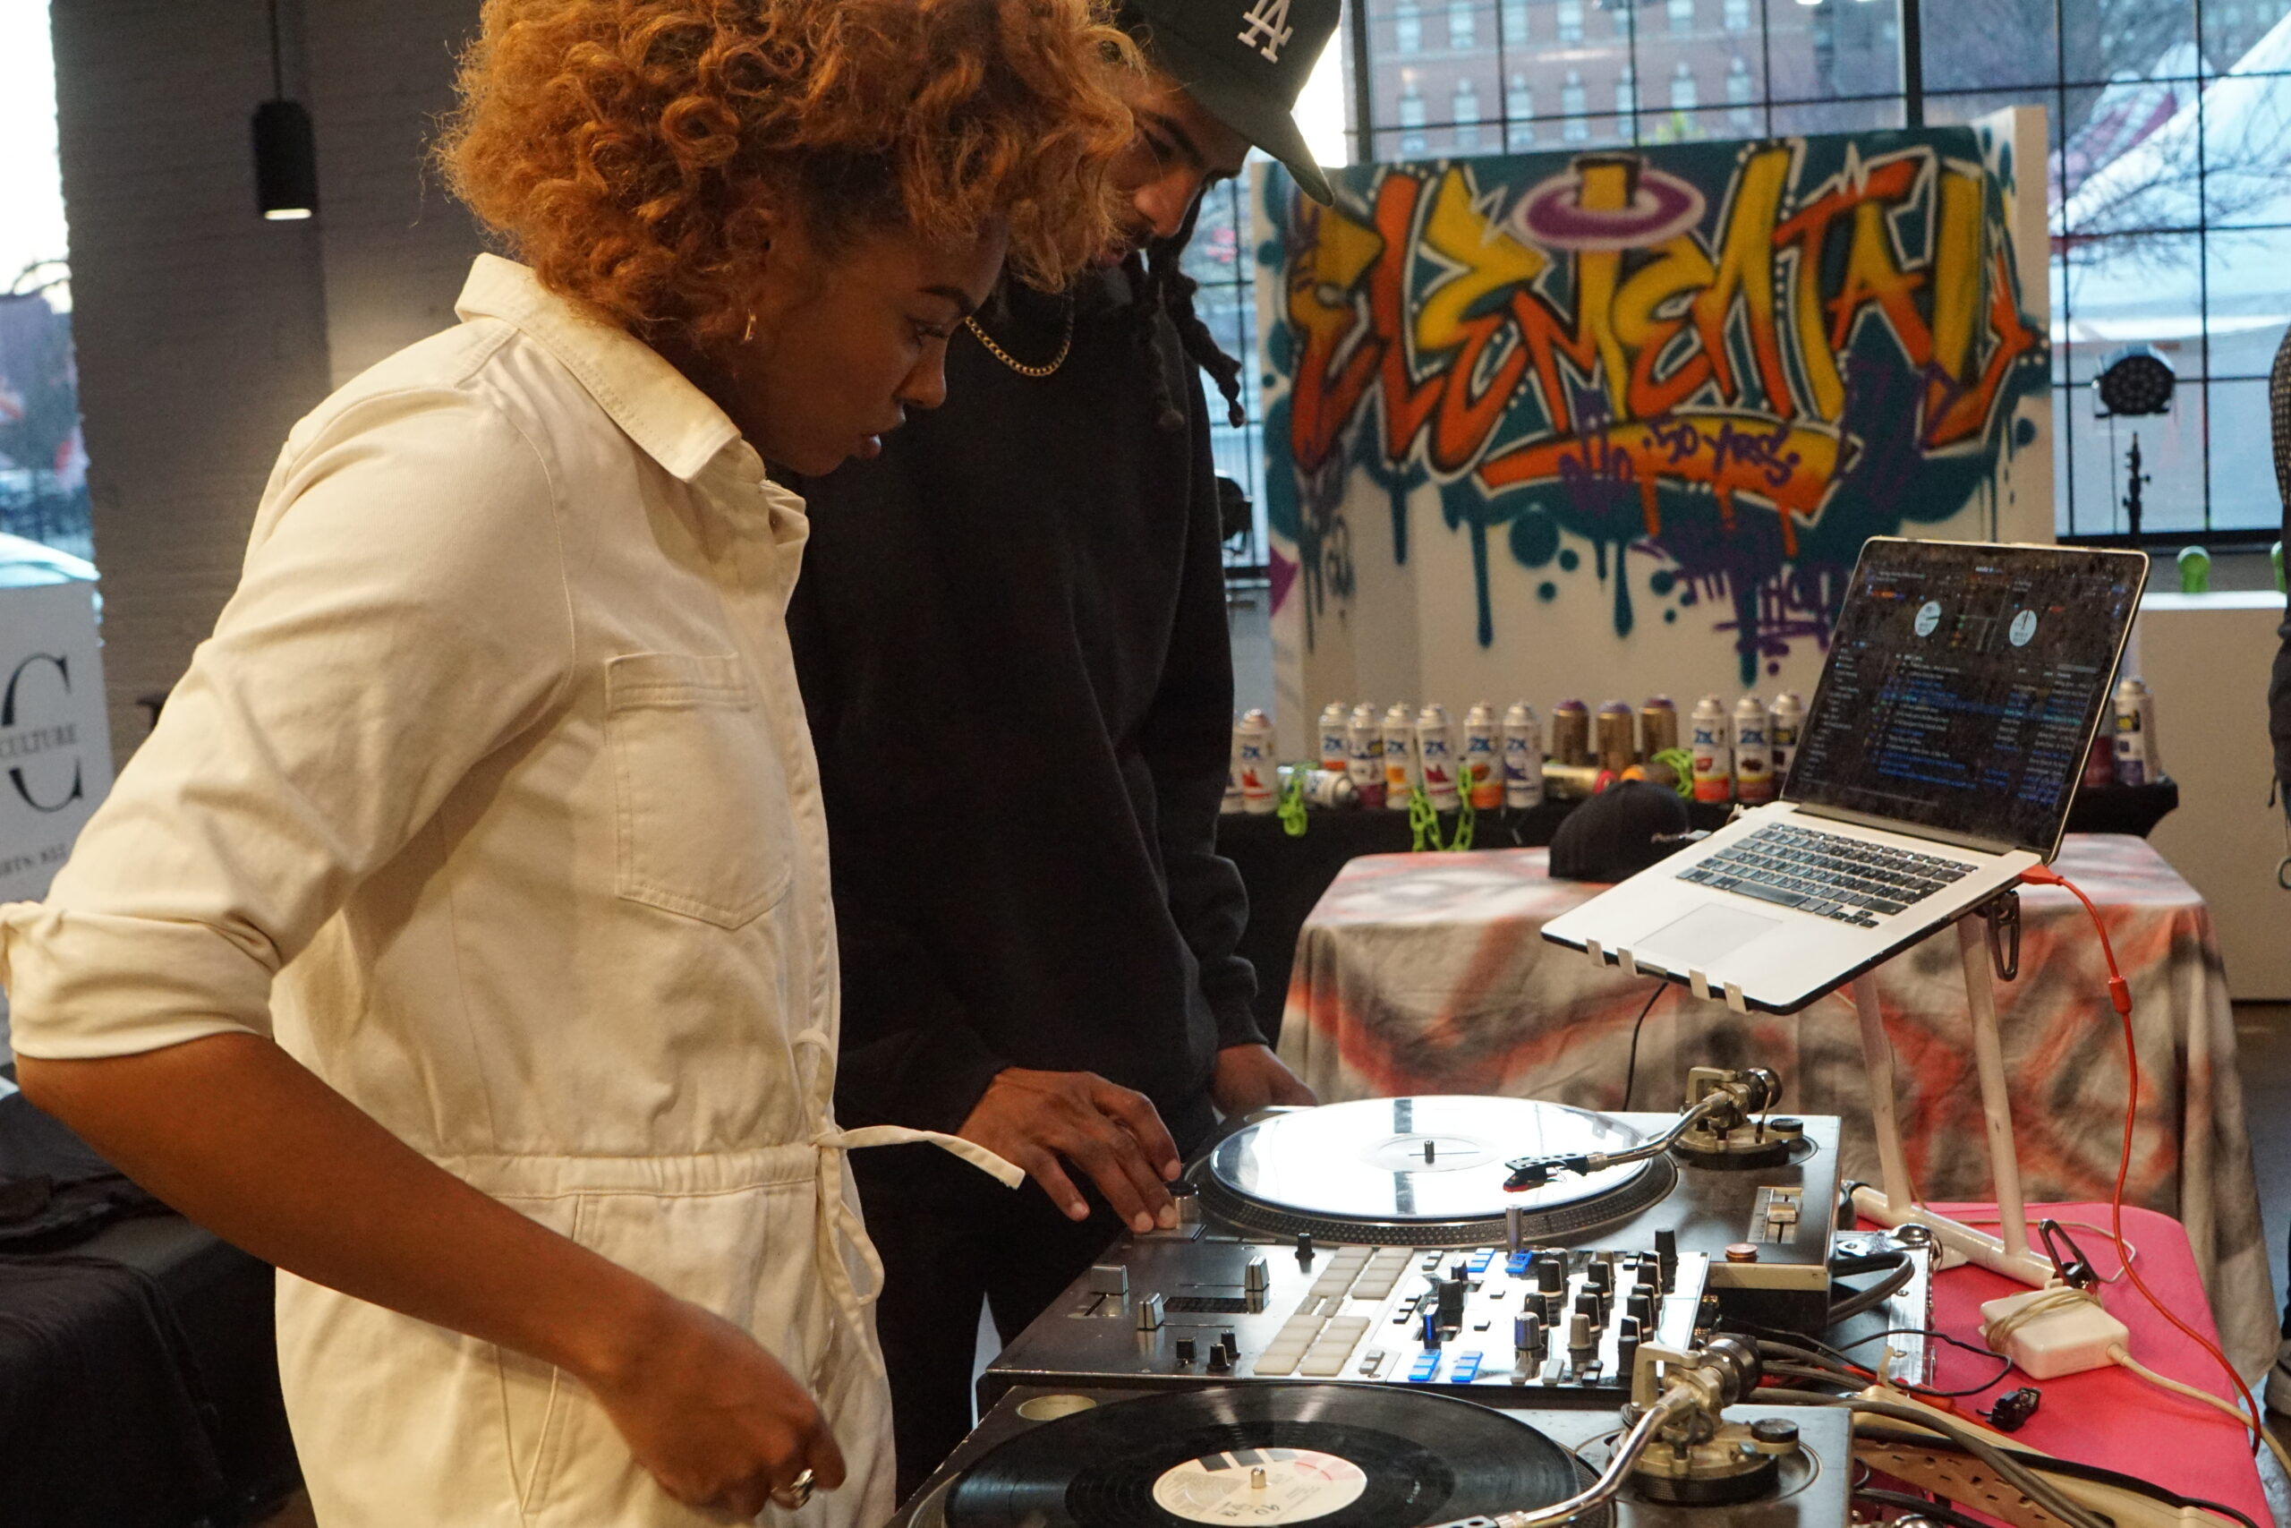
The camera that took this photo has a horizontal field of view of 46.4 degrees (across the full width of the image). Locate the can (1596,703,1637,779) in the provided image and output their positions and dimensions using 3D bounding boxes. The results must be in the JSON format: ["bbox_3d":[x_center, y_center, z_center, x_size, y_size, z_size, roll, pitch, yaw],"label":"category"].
[{"bbox_3d":[0.870,-0.030,4.942,0.066,0.175,0.066,-3,6,0],"label":"can"}]

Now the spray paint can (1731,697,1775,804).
[{"bbox_3d":[1.097,-0.026,4.830,0.067,0.190,0.067,-2,7,13],"label":"spray paint can"}]

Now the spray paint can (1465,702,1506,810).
[{"bbox_3d":[0.613,-0.016,4.830,0.066,0.191,0.066,-3,6,0],"label":"spray paint can"}]

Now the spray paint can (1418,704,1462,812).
[{"bbox_3d":[0.540,-0.015,4.890,0.067,0.190,0.067,-7,6,7],"label":"spray paint can"}]

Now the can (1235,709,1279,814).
[{"bbox_3d":[0.205,-0.005,4.910,0.066,0.191,0.066,-3,6,0],"label":"can"}]

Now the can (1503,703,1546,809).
[{"bbox_3d":[0.681,-0.017,4.820,0.066,0.191,0.066,-3,6,0],"label":"can"}]

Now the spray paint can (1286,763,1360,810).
[{"bbox_3d":[0.322,0.044,4.910,0.067,0.067,0.190,-8,8,-39],"label":"spray paint can"}]

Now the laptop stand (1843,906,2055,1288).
[{"bbox_3d":[0.539,0.243,2.135,0.285,0.343,0.280,-6,7,-20],"label":"laptop stand"}]

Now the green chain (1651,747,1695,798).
[{"bbox_3d":[0.950,0.018,4.810,0.080,0.092,0.080,-1,6,11],"label":"green chain"}]

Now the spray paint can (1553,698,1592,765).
[{"bbox_3d":[0.796,-0.032,4.982,0.066,0.176,0.066,-2,6,9],"label":"spray paint can"}]

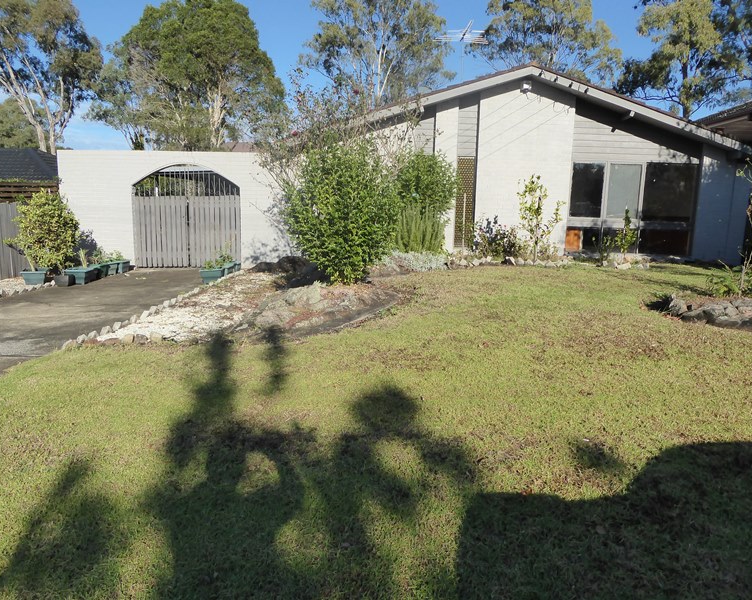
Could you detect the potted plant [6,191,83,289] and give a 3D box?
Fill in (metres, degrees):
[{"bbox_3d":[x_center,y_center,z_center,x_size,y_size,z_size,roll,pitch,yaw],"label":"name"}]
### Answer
[{"bbox_3d":[-5.942,-1.105,10.331,1.220,1.745,1.200,1,9,0],"label":"potted plant"}]

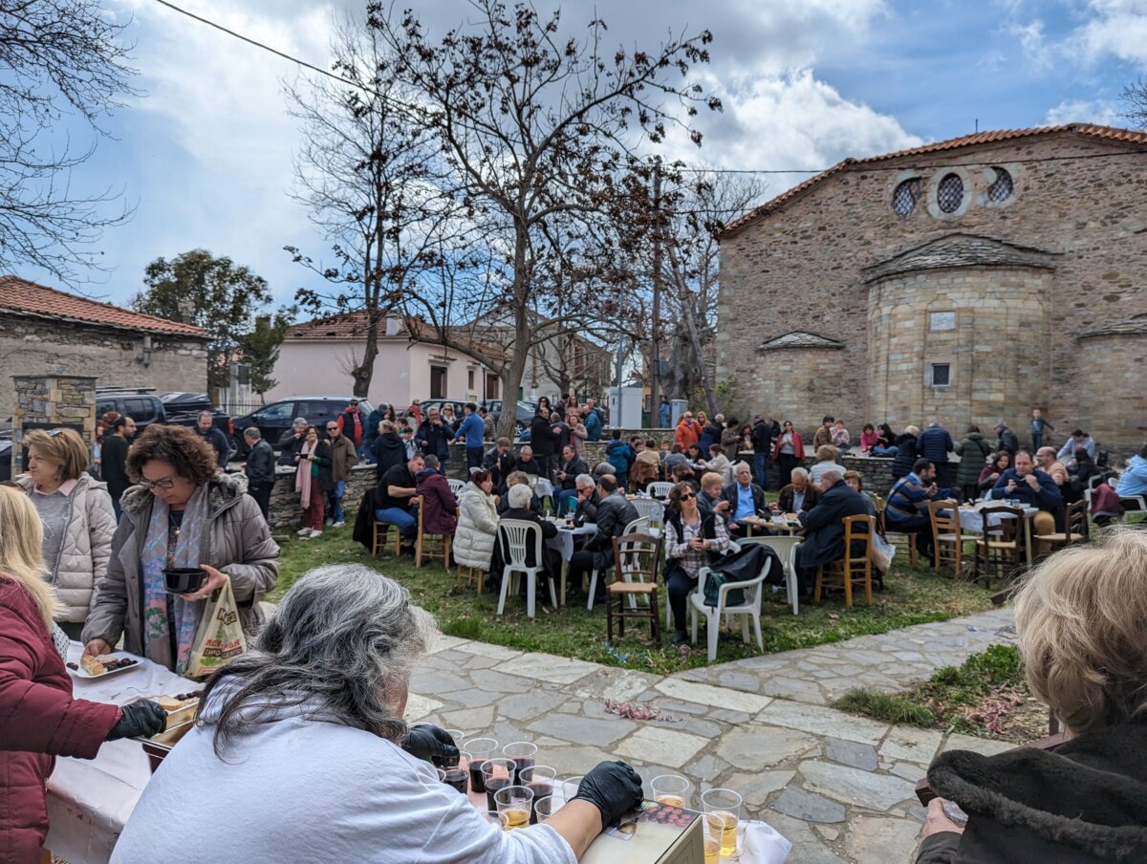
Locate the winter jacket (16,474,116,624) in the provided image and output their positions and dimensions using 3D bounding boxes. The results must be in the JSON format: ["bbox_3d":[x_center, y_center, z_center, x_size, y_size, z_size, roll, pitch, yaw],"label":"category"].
[{"bbox_3d":[-2.300,0.515,3.500,0.480,0.670,0.330,1,1,6],"label":"winter jacket"}]

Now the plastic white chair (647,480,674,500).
[{"bbox_3d":[1.290,1.160,11.450,0.480,0.860,0.540,1,1,3],"label":"plastic white chair"}]

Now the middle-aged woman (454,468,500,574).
[{"bbox_3d":[-0.930,1.040,8.238,0.720,1.260,0.540,1,2,18],"label":"middle-aged woman"}]

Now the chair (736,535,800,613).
[{"bbox_3d":[1.935,1.364,7.841,0.580,0.780,0.560,1,1,3],"label":"chair"}]

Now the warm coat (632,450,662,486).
[{"bbox_3d":[1.459,0.720,16.000,0.580,0.720,0.450,1,2,9],"label":"warm coat"}]

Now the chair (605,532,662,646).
[{"bbox_3d":[0.541,1.312,6.750,0.430,0.890,0.460,1,1,11],"label":"chair"}]

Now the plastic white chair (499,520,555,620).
[{"bbox_3d":[-0.439,1.281,7.520,0.460,0.880,0.530,1,1,23],"label":"plastic white chair"}]

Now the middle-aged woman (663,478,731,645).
[{"bbox_3d":[1.040,1.060,6.700,0.530,1.280,0.730,0,1,-14],"label":"middle-aged woman"}]

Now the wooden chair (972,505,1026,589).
[{"bbox_3d":[4.780,1.314,8.980,0.440,0.890,0.430,1,2,12],"label":"wooden chair"}]

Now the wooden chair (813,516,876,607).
[{"bbox_3d":[2.800,1.320,8.200,0.420,0.890,0.430,-1,3,-37],"label":"wooden chair"}]

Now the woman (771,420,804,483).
[{"bbox_3d":[4.591,0.604,17.128,0.620,1.650,0.380,1,2,13],"label":"woman"}]

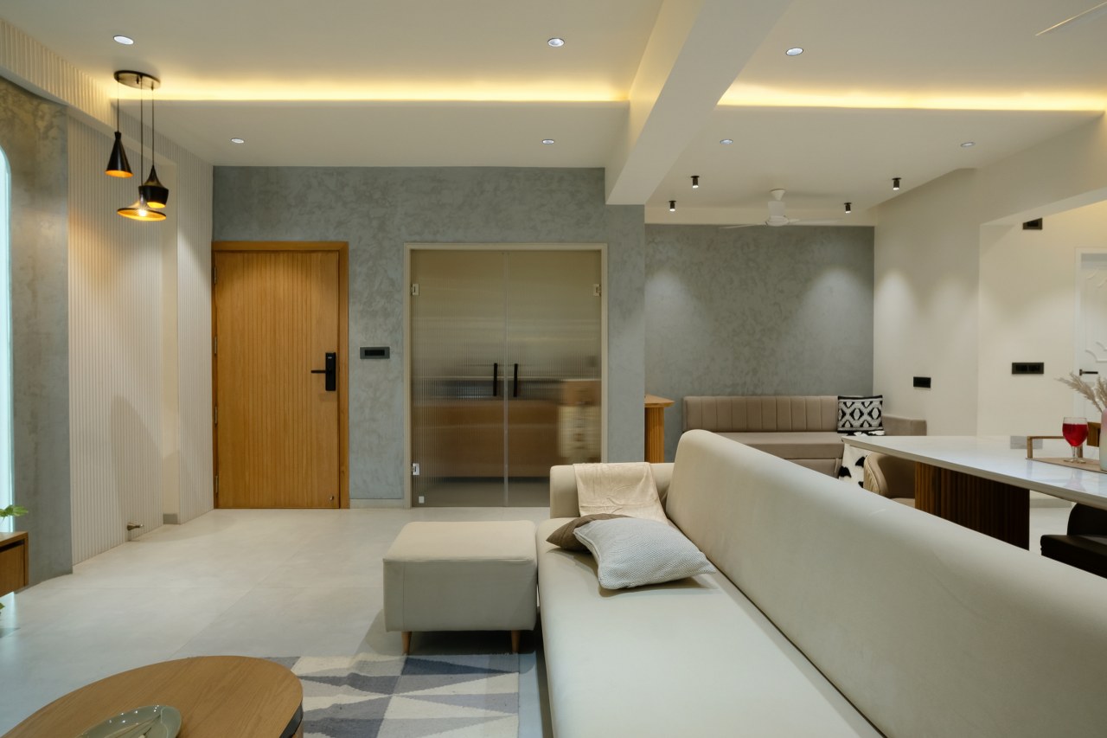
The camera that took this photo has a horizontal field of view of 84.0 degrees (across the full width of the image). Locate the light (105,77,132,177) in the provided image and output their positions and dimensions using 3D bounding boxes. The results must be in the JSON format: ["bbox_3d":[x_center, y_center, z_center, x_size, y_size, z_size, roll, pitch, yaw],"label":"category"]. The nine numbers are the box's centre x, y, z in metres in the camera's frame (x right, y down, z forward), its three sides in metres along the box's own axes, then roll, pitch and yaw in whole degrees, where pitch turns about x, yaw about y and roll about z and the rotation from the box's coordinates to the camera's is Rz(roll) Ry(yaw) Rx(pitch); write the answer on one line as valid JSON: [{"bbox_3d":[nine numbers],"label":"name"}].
[{"bbox_3d":[-2.472,-1.365,3.491,0.140,0.508,0.140,0,1,-2],"label":"light"}]

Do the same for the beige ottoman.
[{"bbox_3d":[-0.370,0.932,2.683,0.590,0.420,0.570,0,1,-2],"label":"beige ottoman"}]

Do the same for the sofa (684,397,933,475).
[{"bbox_3d":[2.309,0.688,5.830,1.980,0.820,0.920,0,1,-2],"label":"sofa"}]

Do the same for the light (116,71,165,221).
[{"bbox_3d":[-2.362,-1.264,3.491,0.300,0.770,0.310,0,1,-2],"label":"light"}]

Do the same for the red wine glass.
[{"bbox_3d":[2.203,0.298,2.595,0.080,0.182,0.080,0,1,-2],"label":"red wine glass"}]

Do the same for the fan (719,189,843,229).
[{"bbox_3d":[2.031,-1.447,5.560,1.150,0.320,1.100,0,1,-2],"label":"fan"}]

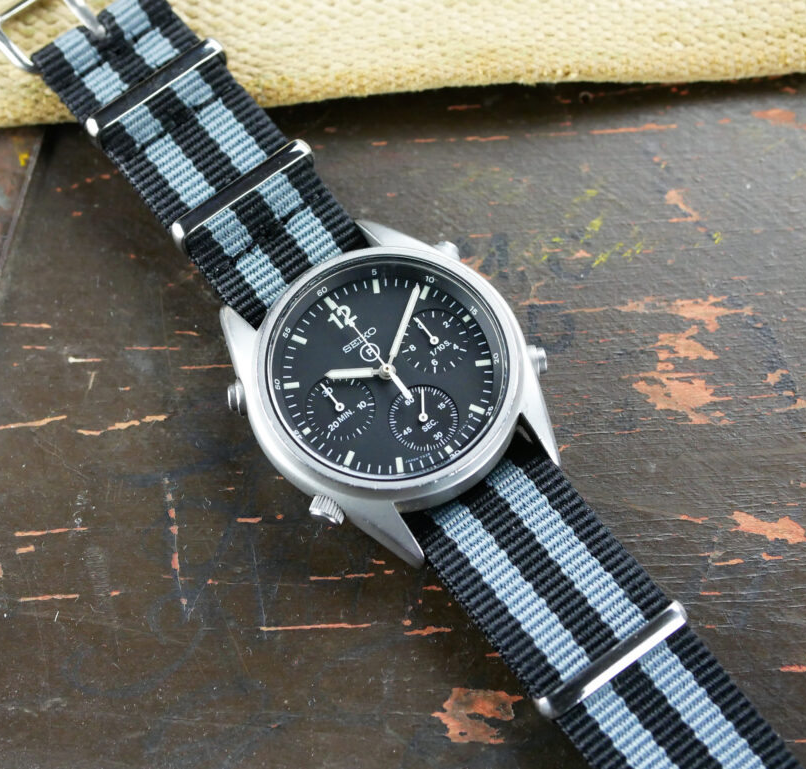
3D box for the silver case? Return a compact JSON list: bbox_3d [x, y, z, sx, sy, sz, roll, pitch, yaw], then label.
[{"bbox_3d":[-0.002,0.000,0.233,0.038,0.011,0.045,-36,73,-12],"label":"silver case"}]

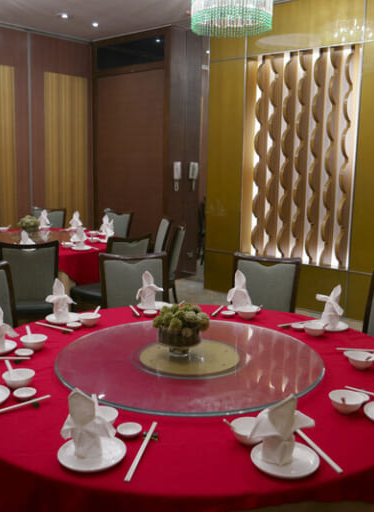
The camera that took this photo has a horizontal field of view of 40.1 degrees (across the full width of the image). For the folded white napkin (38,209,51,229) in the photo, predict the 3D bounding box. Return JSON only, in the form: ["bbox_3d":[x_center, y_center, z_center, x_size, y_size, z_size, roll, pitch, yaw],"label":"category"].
[{"bbox_3d":[-1.787,-0.436,6.422,0.150,0.205,0.110,0,9,-5],"label":"folded white napkin"}]

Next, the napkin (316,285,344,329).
[{"bbox_3d":[0.695,0.239,2.446,0.145,0.197,0.090,9,12,39],"label":"napkin"}]

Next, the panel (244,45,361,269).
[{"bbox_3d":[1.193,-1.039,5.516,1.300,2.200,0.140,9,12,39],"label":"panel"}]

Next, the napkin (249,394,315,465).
[{"bbox_3d":[0.247,0.433,1.341,0.150,0.185,0.110,-2,10,-18],"label":"napkin"}]

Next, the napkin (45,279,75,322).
[{"bbox_3d":[-0.605,0.210,2.456,0.145,0.197,0.090,-5,12,-34],"label":"napkin"}]

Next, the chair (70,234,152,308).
[{"bbox_3d":[-0.656,0.272,4.398,0.450,0.950,0.570,-8,13,-43],"label":"chair"}]

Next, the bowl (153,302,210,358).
[{"bbox_3d":[-0.026,0.281,1.944,0.210,0.200,0.210,1,10,0],"label":"bowl"}]

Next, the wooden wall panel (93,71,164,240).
[{"bbox_3d":[-0.797,-1.092,7.213,1.187,2.821,0.050,7,11,33],"label":"wooden wall panel"}]

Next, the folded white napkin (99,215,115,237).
[{"bbox_3d":[-0.922,-0.353,5.865,0.110,0.205,0.155,-5,11,-36],"label":"folded white napkin"}]

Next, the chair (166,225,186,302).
[{"bbox_3d":[-0.332,0.134,5.442,0.580,0.930,0.470,3,9,11],"label":"chair"}]

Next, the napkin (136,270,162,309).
[{"bbox_3d":[-0.216,0.177,2.853,0.140,0.190,0.105,-2,10,-16],"label":"napkin"}]

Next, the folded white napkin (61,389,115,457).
[{"bbox_3d":[-0.258,0.413,1.310,0.140,0.180,0.090,5,10,21],"label":"folded white napkin"}]

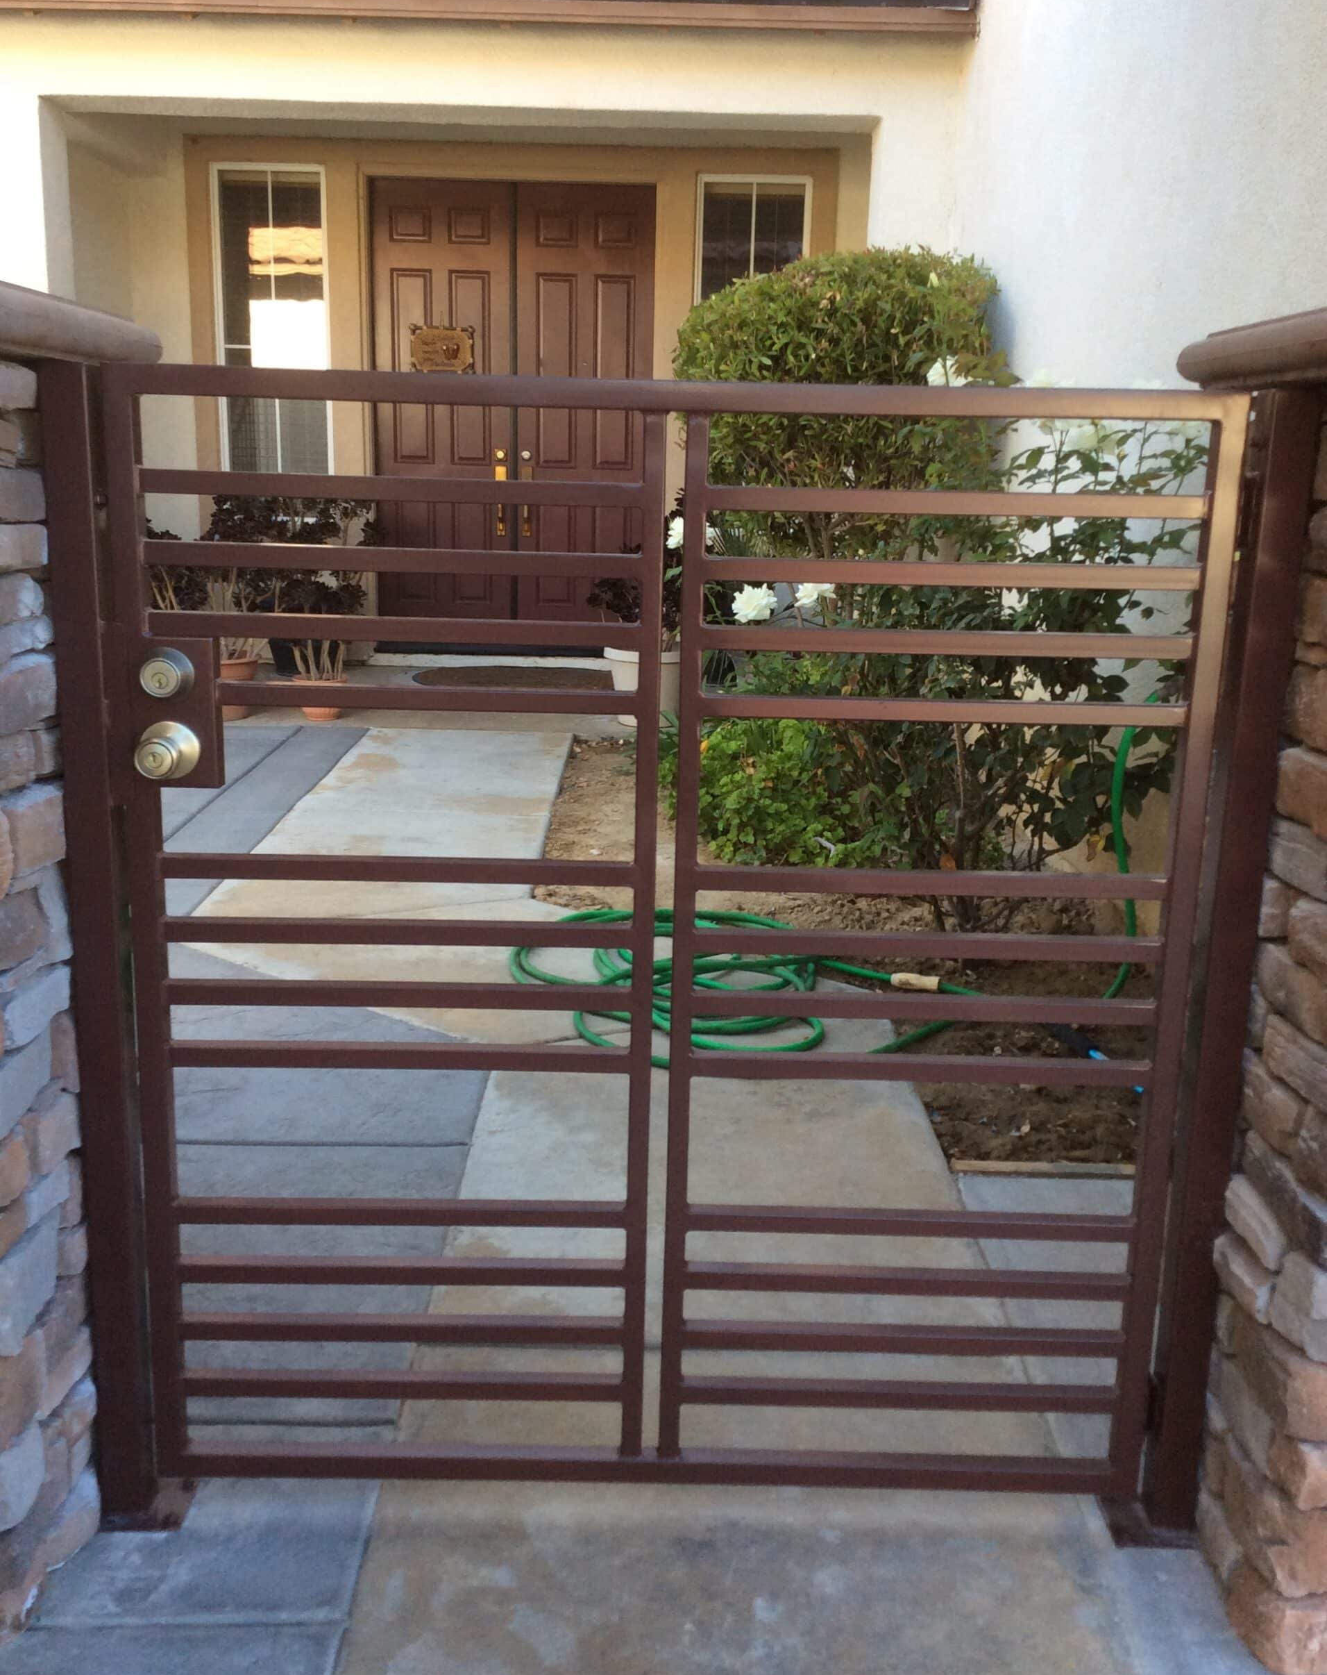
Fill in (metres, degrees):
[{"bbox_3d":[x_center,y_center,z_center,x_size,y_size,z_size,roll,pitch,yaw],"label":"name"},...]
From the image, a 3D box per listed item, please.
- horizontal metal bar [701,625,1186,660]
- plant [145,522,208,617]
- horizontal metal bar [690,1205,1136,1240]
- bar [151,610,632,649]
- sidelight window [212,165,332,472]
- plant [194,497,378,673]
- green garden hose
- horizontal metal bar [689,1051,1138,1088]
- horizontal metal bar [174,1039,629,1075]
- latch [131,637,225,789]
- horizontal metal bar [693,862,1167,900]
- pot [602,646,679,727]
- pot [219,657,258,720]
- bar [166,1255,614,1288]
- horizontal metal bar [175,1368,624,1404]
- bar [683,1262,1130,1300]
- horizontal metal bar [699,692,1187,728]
[{"bbox_3d":[0.341,-0.234,2.038,0.585,0.026,0.026,1,13,-1],"label":"horizontal metal bar"},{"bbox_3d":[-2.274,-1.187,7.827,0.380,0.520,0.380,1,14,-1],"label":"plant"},{"bbox_3d":[0.322,0.505,2.205,0.585,0.026,0.026,1,13,-1],"label":"horizontal metal bar"},{"bbox_3d":[-0.309,-0.241,1.942,0.566,0.026,0.026,1,14,-1],"label":"bar"},{"bbox_3d":[-2.050,-2.715,8.925,0.592,1.556,0.080,1,13,-1],"label":"sidelight window"},{"bbox_3d":[-1.865,-1.247,8.368,0.851,0.827,0.700,1,13,-1],"label":"plant"},{"bbox_3d":[0.451,0.013,4.229,1.710,0.740,1.250,1,14,-1],"label":"green garden hose"},{"bbox_3d":[0.314,0.281,2.074,0.563,0.026,0.026,1,14,-1],"label":"horizontal metal bar"},{"bbox_3d":[-0.322,0.266,2.066,0.566,0.026,0.026,1,14,-1],"label":"horizontal metal bar"},{"bbox_3d":[-0.560,-0.139,1.934,0.095,0.174,0.120,1,14,-1],"label":"latch"},{"bbox_3d":[0.317,0.052,2.018,0.563,0.026,0.026,1,14,-1],"label":"horizontal metal bar"},{"bbox_3d":[-0.082,-0.714,7.928,0.390,0.360,0.390,1,14,-1],"label":"pot"},{"bbox_3d":[-2.042,-0.697,7.846,0.325,0.290,0.325,1,14,-1],"label":"pot"},{"bbox_3d":[-0.342,0.569,2.215,0.582,0.026,0.026,1,13,-1],"label":"bar"},{"bbox_3d":[-0.346,0.729,2.251,0.582,0.026,0.026,1,13,-1],"label":"horizontal metal bar"},{"bbox_3d":[0.320,0.585,2.224,0.585,0.026,0.026,1,13,-1],"label":"bar"},{"bbox_3d":[0.339,-0.155,2.055,0.585,0.026,0.026,1,13,-1],"label":"horizontal metal bar"}]

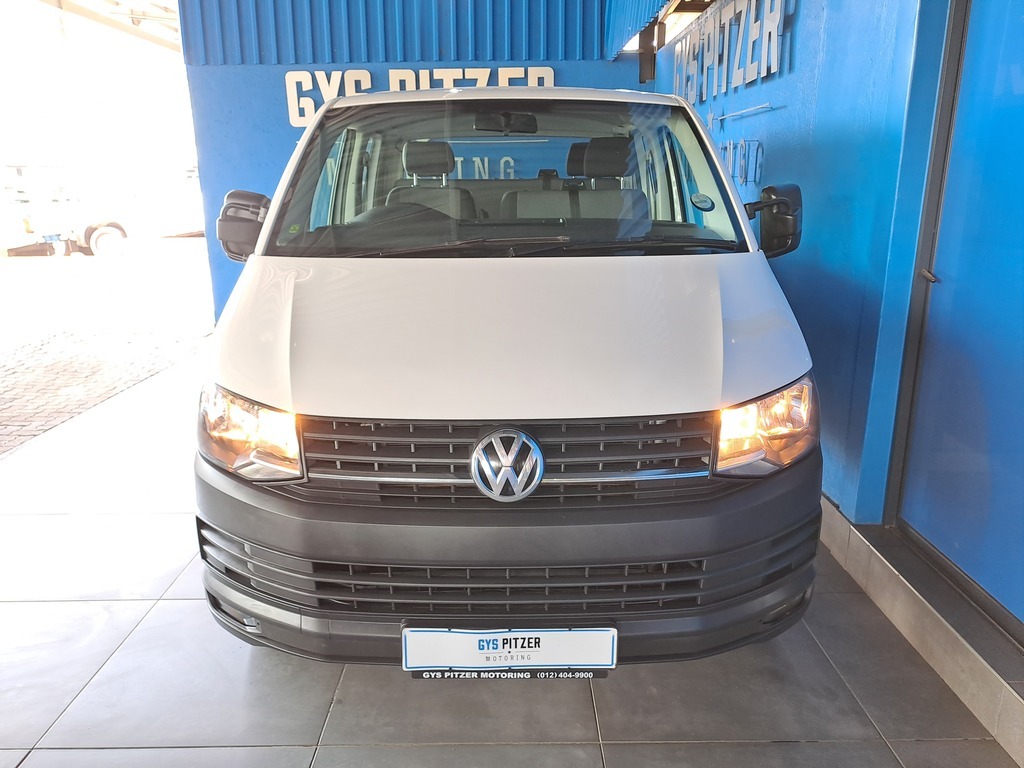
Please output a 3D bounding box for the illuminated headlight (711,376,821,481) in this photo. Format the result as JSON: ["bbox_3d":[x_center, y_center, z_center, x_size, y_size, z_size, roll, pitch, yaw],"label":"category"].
[{"bbox_3d":[0.682,0.098,1.953,0.370,0.210,0.290,0,15,0],"label":"illuminated headlight"}]

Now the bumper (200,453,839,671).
[{"bbox_3d":[-0.008,0.452,1.990,1.840,0.450,0.470,0,15,0],"label":"bumper"}]

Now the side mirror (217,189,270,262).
[{"bbox_3d":[-1.028,-0.619,2.860,0.240,0.280,0.150,0,15,0],"label":"side mirror"}]

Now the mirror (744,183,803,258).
[{"bbox_3d":[0.992,-0.634,2.869,0.240,0.280,0.150,0,15,0],"label":"mirror"}]

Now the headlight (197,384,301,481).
[{"bbox_3d":[-0.698,0.108,1.947,0.370,0.210,0.290,0,15,0],"label":"headlight"}]

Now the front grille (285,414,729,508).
[{"bbox_3d":[-0.009,0.177,1.788,1.120,0.210,0.140,0,15,0],"label":"front grille"}]

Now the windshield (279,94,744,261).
[{"bbox_3d":[-0.020,-0.742,2.671,1.650,0.800,0.130,0,-28,0],"label":"windshield"}]

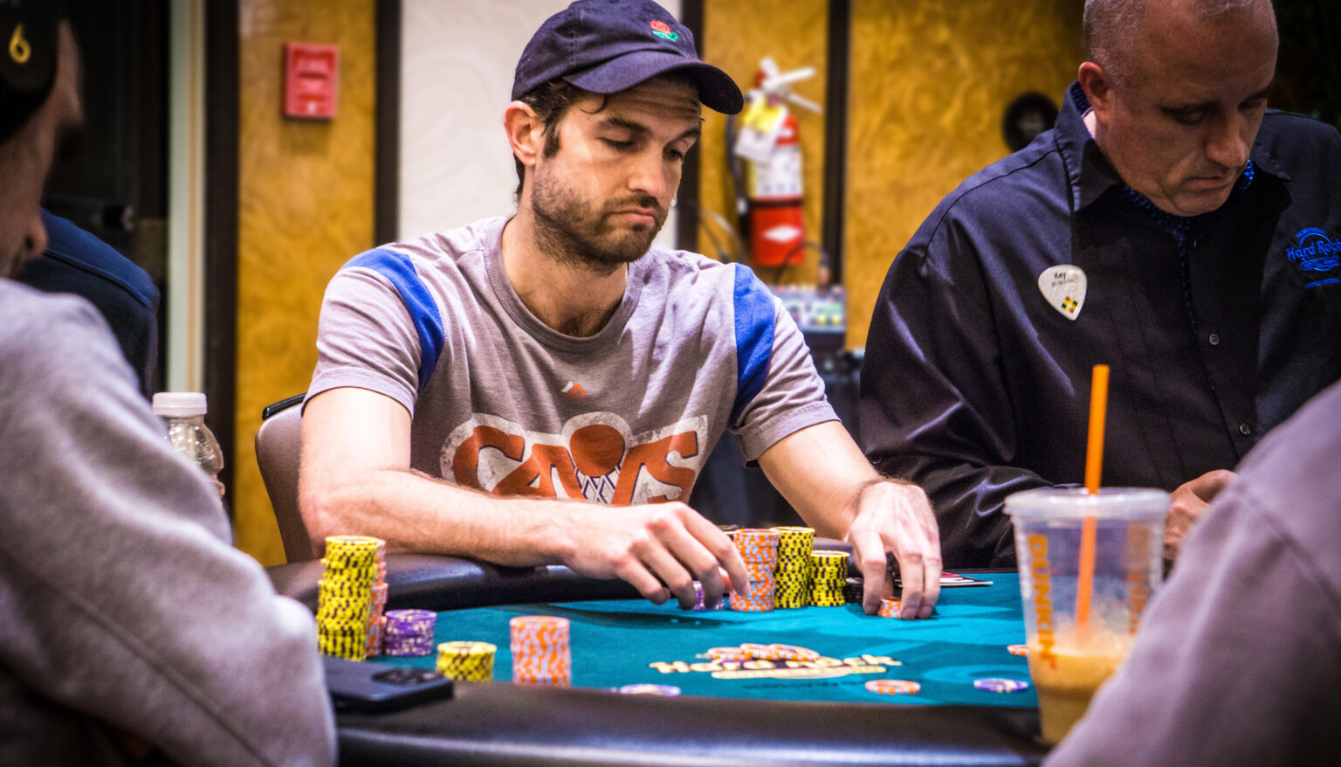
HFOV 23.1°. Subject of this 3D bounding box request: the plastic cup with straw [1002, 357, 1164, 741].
[{"bbox_3d":[0.258,0.107,2.030,0.101,0.236,0.101,1,4,0],"label":"plastic cup with straw"}]

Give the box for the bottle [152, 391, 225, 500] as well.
[{"bbox_3d":[-0.377,0.108,2.507,0.072,0.200,0.072,1,4,-10],"label":"bottle"}]

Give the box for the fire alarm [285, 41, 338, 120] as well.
[{"bbox_3d":[-0.679,-0.573,6.200,0.102,0.140,0.040,0,4,-16],"label":"fire alarm"}]

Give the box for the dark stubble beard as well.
[{"bbox_3d":[-0.060,-0.161,3.160,0.132,0.110,0.100,-2,16,-42],"label":"dark stubble beard"}]

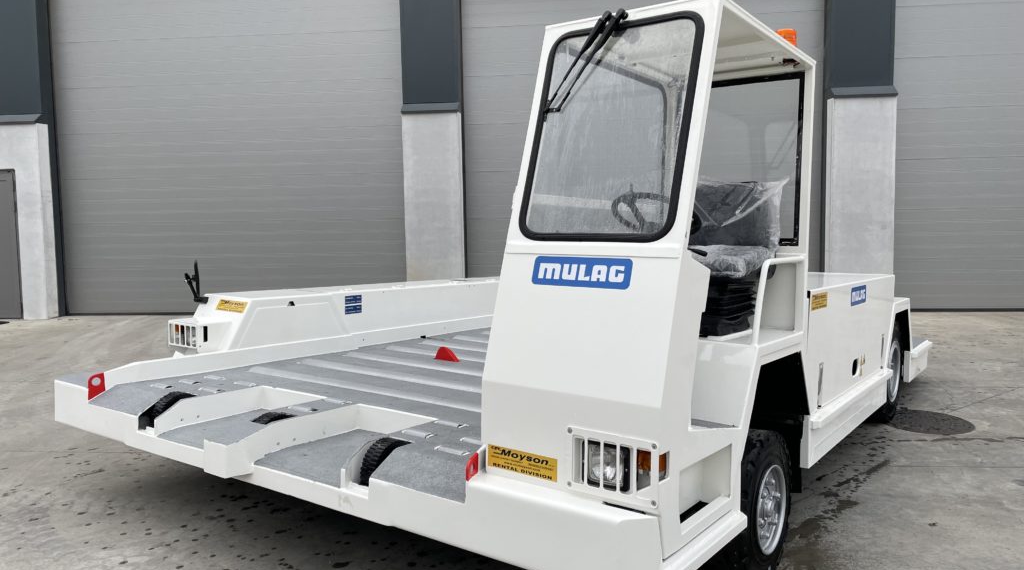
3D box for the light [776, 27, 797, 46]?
[{"bbox_3d":[1.163,-1.027,3.265,0.092,0.125,0.092,3,4,36],"label":"light"}]

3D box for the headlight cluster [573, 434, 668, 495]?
[{"bbox_3d":[0.326,0.537,2.311,0.300,0.165,0.100,3,4,36],"label":"headlight cluster"}]

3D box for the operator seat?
[{"bbox_3d":[0.833,-0.127,3.263,0.490,0.630,0.570,3,4,36],"label":"operator seat"}]

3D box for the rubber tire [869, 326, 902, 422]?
[{"bbox_3d":[2.517,0.588,5.304,0.220,0.700,0.700,3,4,36],"label":"rubber tire"}]

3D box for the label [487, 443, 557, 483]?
[{"bbox_3d":[0.032,0.573,2.477,0.272,0.072,0.004,3,4,36],"label":"label"}]

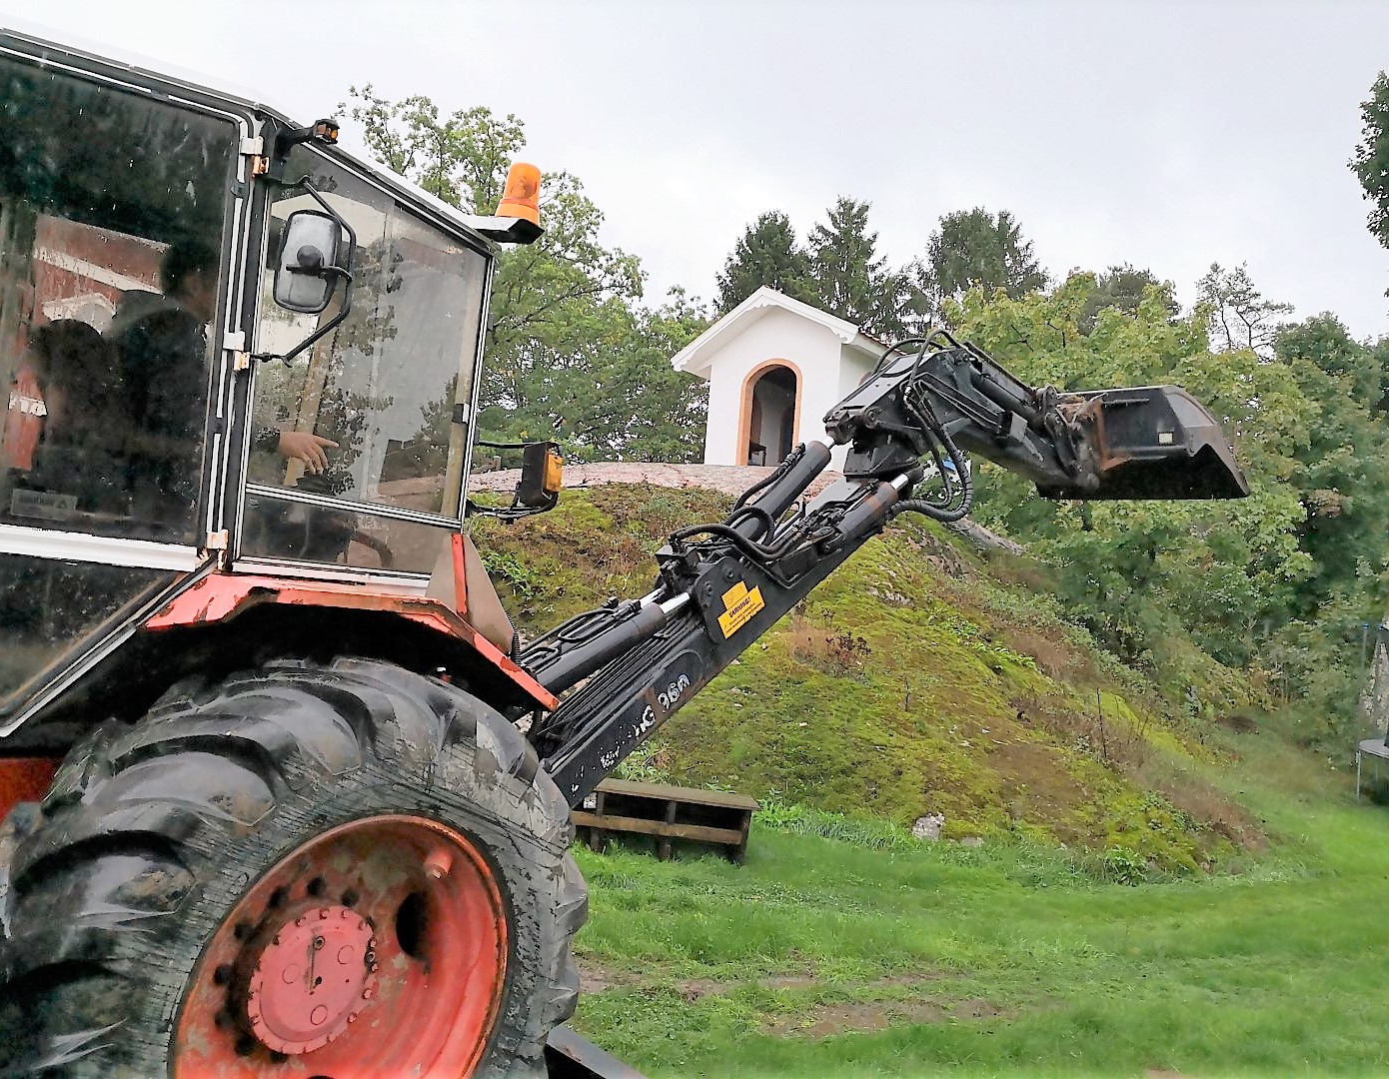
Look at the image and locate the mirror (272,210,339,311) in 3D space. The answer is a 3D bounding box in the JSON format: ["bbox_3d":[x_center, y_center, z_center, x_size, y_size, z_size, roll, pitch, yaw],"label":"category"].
[{"bbox_3d":[-0.966,-0.693,2.800,0.145,0.250,0.065,8,-13,-6],"label":"mirror"}]

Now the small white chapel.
[{"bbox_3d":[2.383,-3.030,23.143,4.512,3.450,3.563,-2,-9,40],"label":"small white chapel"}]

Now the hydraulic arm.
[{"bbox_3d":[1.106,0.200,6.003,5.029,2.747,1.500,10,-9,-40],"label":"hydraulic arm"}]

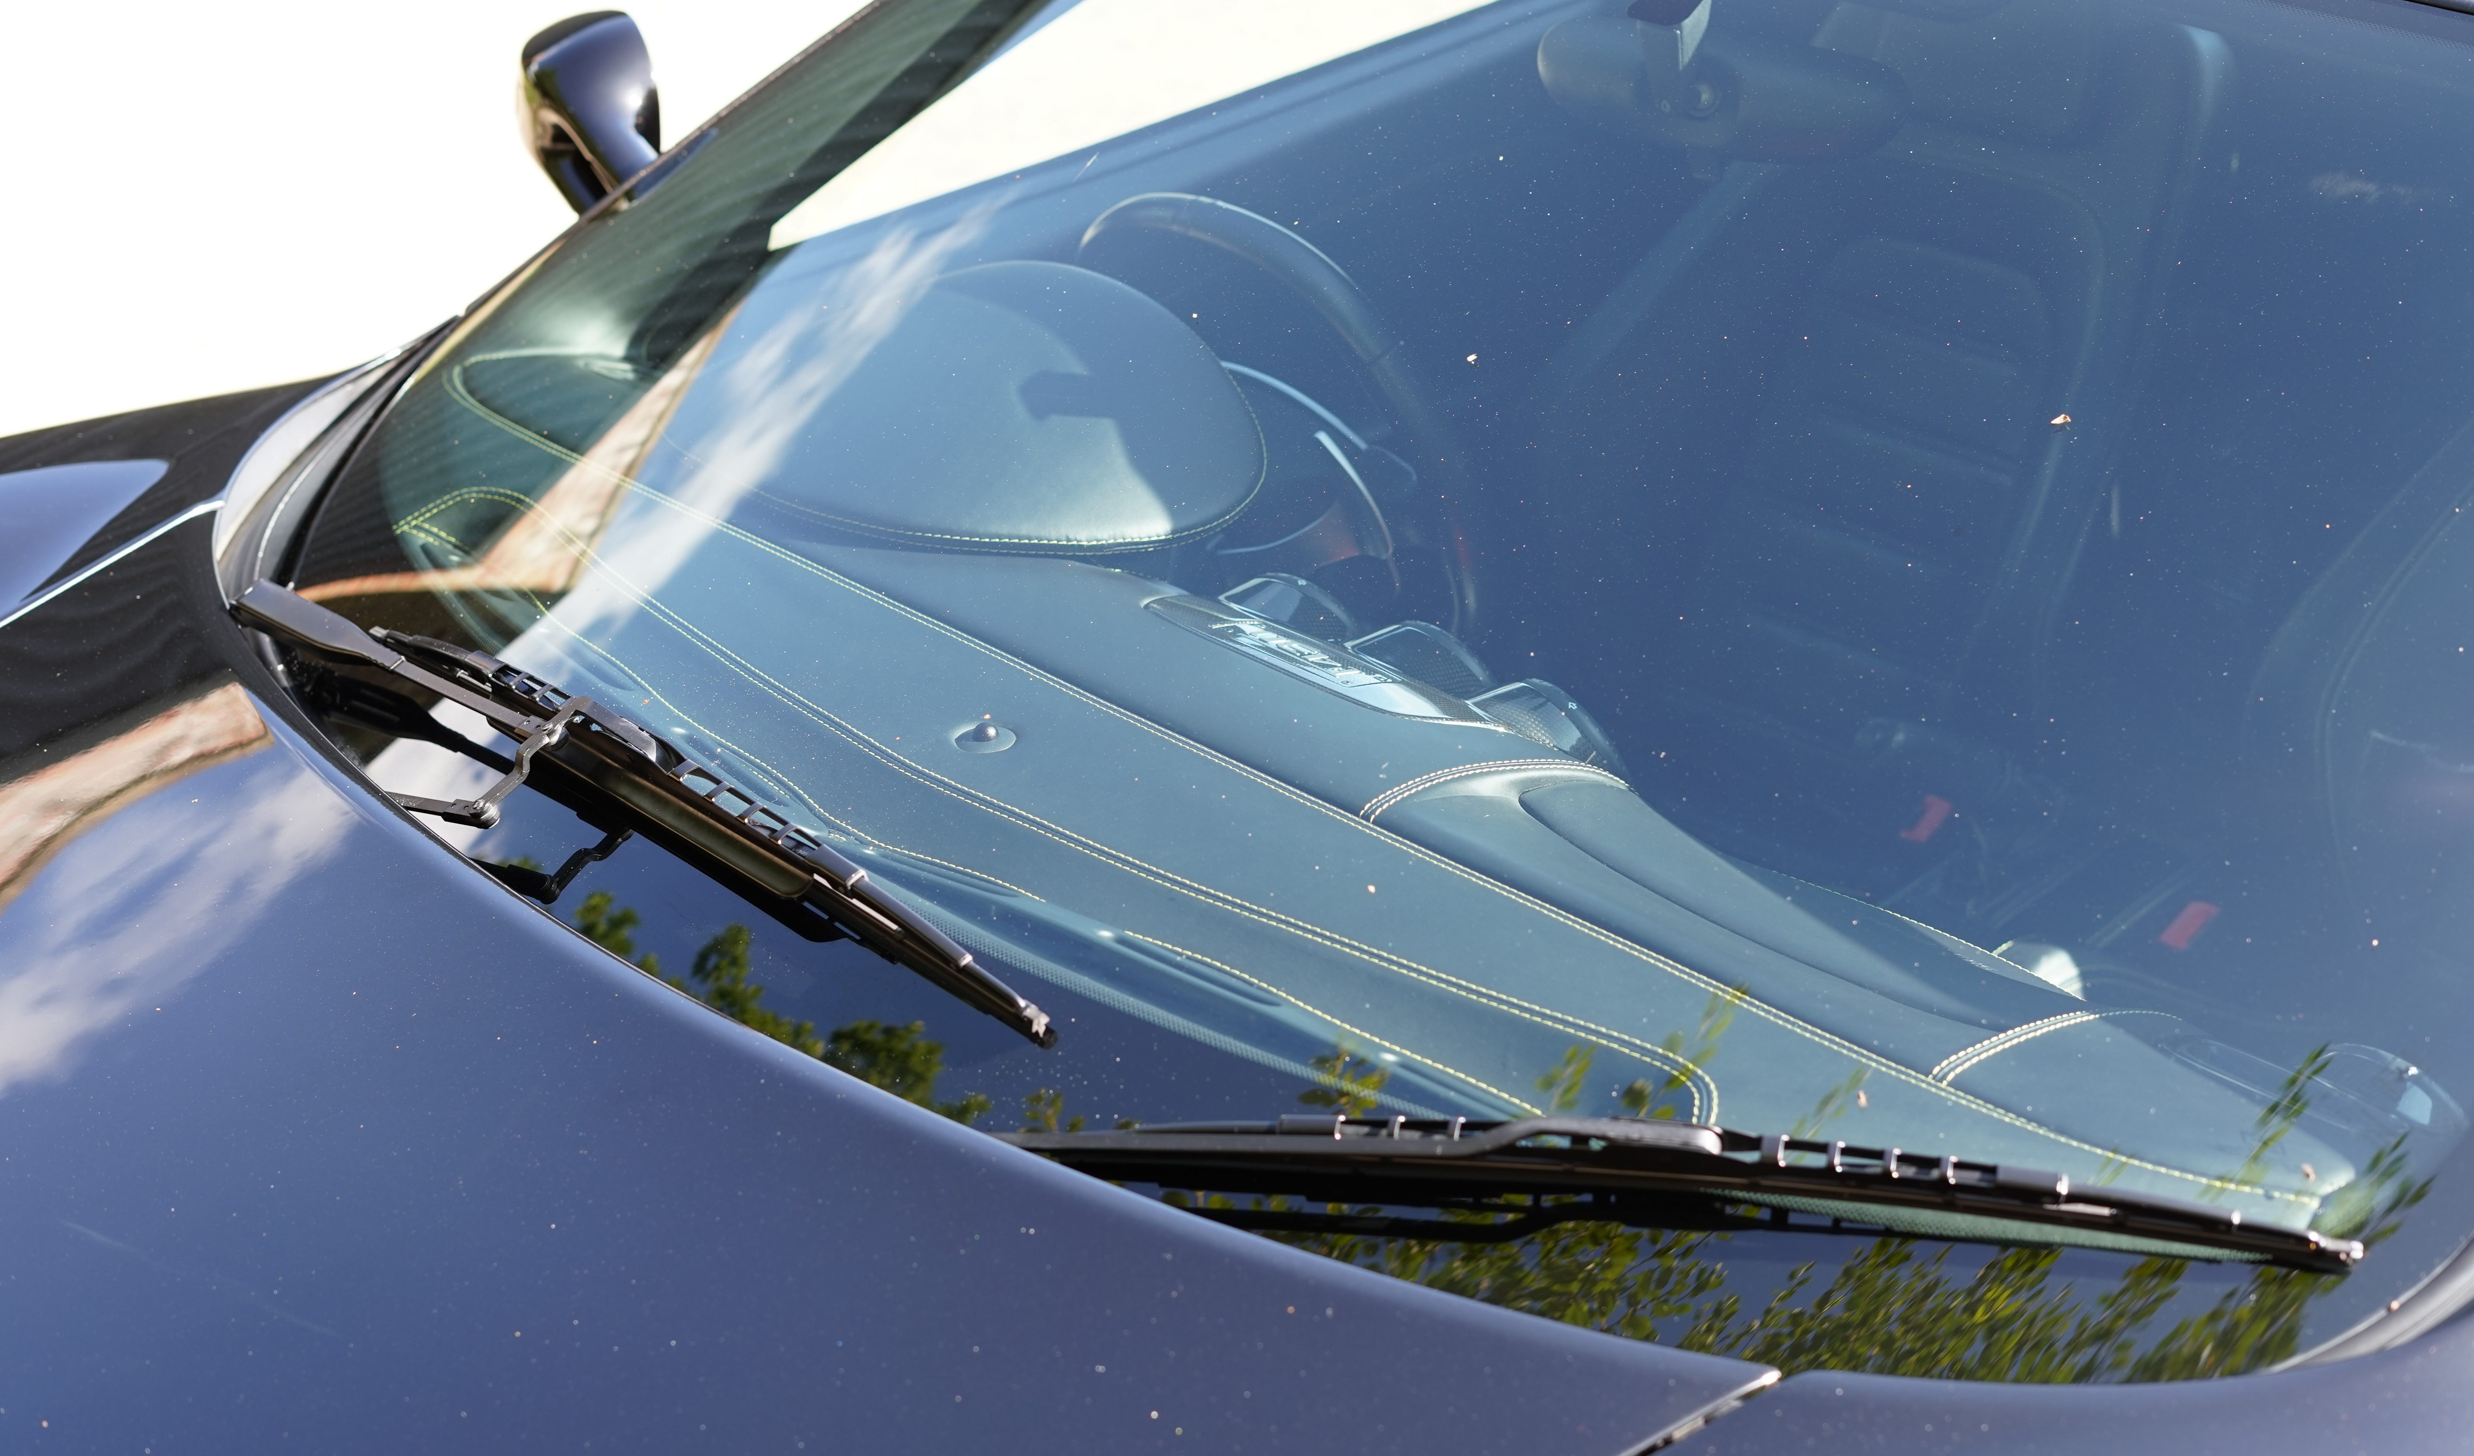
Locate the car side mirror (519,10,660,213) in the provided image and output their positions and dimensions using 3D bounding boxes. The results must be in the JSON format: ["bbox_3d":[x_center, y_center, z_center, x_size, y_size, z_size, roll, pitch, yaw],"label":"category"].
[{"bbox_3d":[-0.475,-0.460,2.562,0.110,0.135,0.165,-24,36,-39],"label":"car side mirror"}]

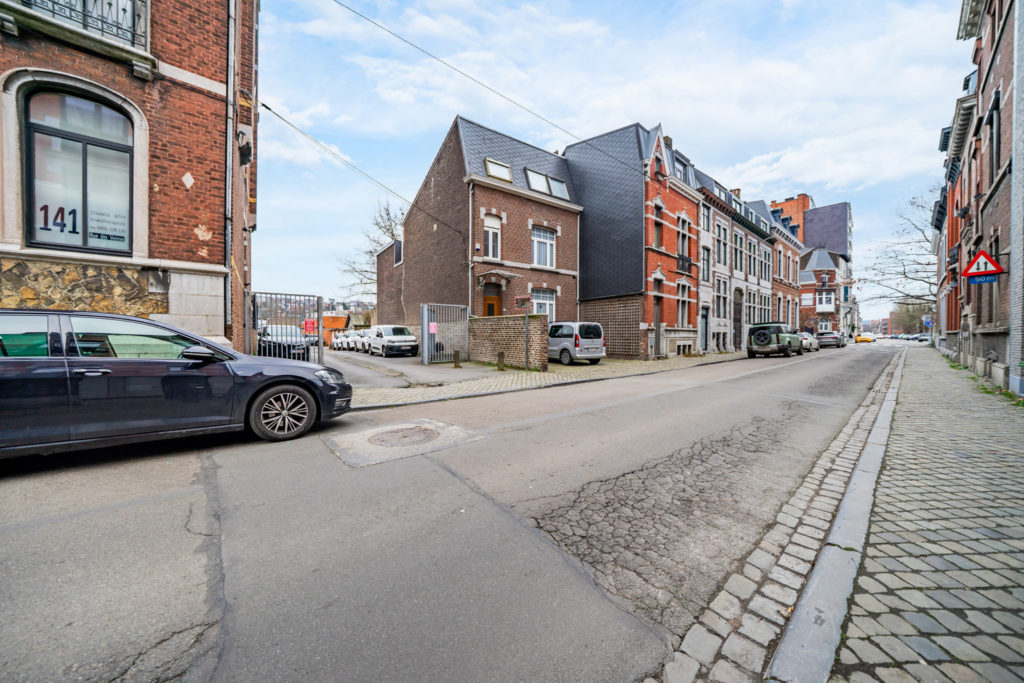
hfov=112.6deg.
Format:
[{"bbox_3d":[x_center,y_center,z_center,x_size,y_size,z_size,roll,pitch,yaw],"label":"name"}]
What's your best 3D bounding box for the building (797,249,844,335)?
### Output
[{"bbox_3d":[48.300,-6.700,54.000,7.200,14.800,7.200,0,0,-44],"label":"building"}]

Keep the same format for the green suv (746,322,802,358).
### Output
[{"bbox_3d":[17.200,-0.050,22.250,4.850,2.000,2.000,0,0,-39],"label":"green suv"}]

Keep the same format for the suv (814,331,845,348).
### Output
[{"bbox_3d":[33.600,-0.220,35.800,4.750,1.650,1.930,0,0,-40],"label":"suv"}]

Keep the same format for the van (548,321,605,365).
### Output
[{"bbox_3d":[2.190,0.100,15.900,1.850,1.810,4.380,0,0,-34],"label":"van"}]

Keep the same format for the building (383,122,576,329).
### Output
[{"bbox_3d":[-4.373,-5.258,26.629,7.450,12.580,19.440,0,0,-34],"label":"building"}]

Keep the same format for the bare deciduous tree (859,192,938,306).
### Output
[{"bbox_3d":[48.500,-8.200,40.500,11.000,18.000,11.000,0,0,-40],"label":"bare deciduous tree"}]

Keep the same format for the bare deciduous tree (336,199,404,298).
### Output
[{"bbox_3d":[-14.600,-7.400,40.000,11.000,17.000,11.000,0,0,-20],"label":"bare deciduous tree"}]

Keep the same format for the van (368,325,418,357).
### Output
[{"bbox_3d":[-7.180,-0.020,20.600,1.900,1.830,4.400,0,0,-34],"label":"van"}]

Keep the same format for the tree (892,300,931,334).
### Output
[{"bbox_3d":[92.000,-5.100,79.000,8.000,9.500,8.000,0,0,-41],"label":"tree"}]

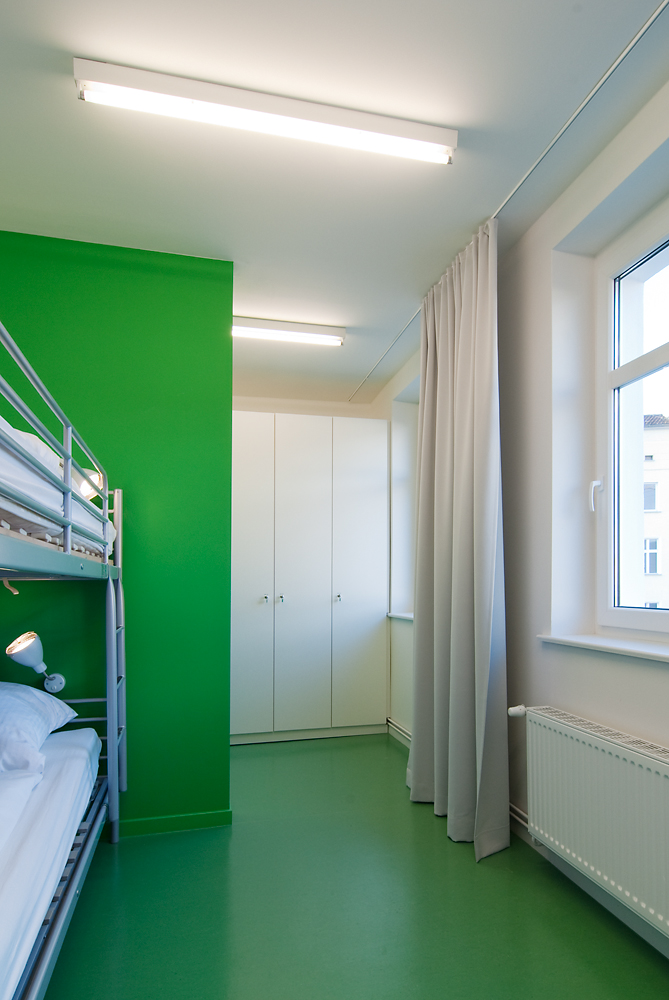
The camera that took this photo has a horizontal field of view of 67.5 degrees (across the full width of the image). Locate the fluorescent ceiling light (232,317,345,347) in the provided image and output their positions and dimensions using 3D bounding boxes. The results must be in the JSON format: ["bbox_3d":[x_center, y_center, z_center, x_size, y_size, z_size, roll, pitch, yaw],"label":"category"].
[{"bbox_3d":[-0.538,-1.049,3.046,1.237,0.092,0.065,2,-5,-11],"label":"fluorescent ceiling light"}]

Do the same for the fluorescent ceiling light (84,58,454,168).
[{"bbox_3d":[-0.181,-1.259,1.653,1.237,0.092,0.065,2,-5,-12],"label":"fluorescent ceiling light"}]

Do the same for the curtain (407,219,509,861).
[{"bbox_3d":[0.594,0.236,2.565,0.211,2.731,0.783,1,-5,-15],"label":"curtain"}]

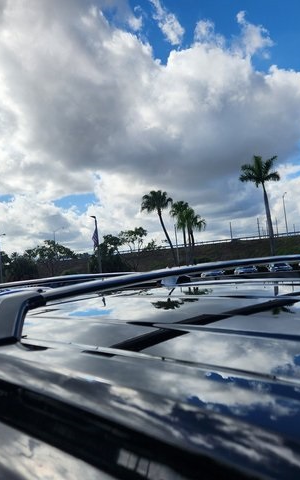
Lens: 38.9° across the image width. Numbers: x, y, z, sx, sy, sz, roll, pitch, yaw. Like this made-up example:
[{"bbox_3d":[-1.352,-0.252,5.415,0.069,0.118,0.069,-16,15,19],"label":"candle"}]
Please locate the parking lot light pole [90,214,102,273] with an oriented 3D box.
[{"bbox_3d":[-5.731,1.159,45.478,0.400,7.500,1.050,-6,-3,20],"label":"parking lot light pole"}]

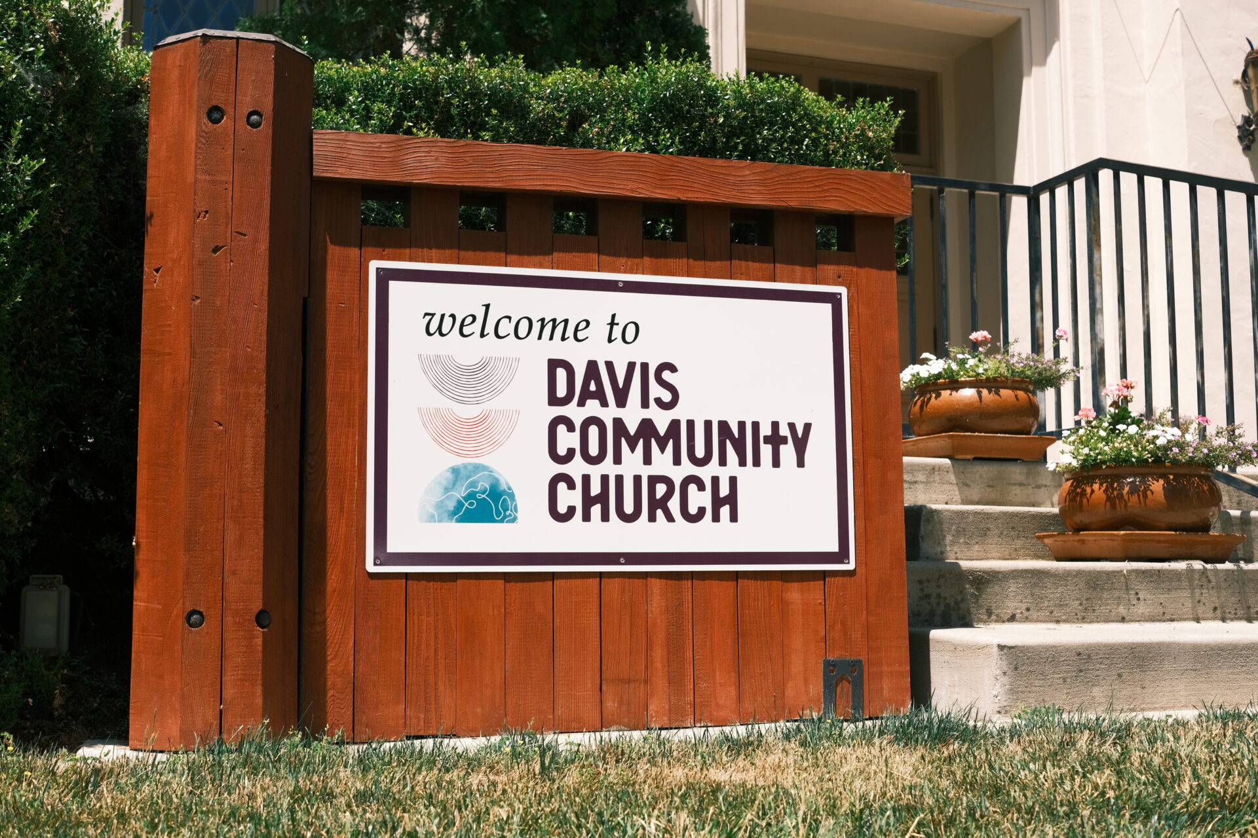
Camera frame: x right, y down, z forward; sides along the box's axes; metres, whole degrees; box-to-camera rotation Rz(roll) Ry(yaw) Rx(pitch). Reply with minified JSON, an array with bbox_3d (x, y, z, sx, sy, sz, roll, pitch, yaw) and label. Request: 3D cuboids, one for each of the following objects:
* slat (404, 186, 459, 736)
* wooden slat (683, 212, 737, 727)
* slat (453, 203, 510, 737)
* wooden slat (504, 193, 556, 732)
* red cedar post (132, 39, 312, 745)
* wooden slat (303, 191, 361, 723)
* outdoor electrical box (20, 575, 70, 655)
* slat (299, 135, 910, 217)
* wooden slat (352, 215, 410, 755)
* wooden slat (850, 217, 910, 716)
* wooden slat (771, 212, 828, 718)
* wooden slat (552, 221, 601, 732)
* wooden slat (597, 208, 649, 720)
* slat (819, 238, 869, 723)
[{"bbox_3d":[-0.376,0.075,2.703,0.089,1.021,0.091,1,-7,-16],"label":"slat"},{"bbox_3d":[0.153,0.087,2.890,0.091,1.039,0.091,1,-7,-16],"label":"wooden slat"},{"bbox_3d":[-0.287,0.113,2.724,0.089,0.958,0.091,1,-7,-16],"label":"slat"},{"bbox_3d":[-0.200,0.082,2.753,0.089,1.026,0.091,1,-7,-16],"label":"wooden slat"},{"bbox_3d":[-0.740,-0.048,2.641,0.283,1.263,0.283,1,-7,-16],"label":"red cedar post"},{"bbox_3d":[-0.552,0.073,2.652,0.089,1.027,0.091,1,-7,-16],"label":"wooden slat"},{"bbox_3d":[-1.426,0.480,3.500,0.095,0.190,0.070,0,-7,-3],"label":"outdoor electrical box"},{"bbox_3d":[-0.016,-0.470,2.870,1.216,0.089,0.137,1,-7,-16],"label":"slat"},{"bbox_3d":[-0.470,0.113,2.702,0.091,0.957,0.091,1,-7,-16],"label":"wooden slat"},{"bbox_3d":[0.509,0.096,2.994,0.091,1.039,0.091,1,-7,-16],"label":"wooden slat"},{"bbox_3d":[0.331,0.092,2.942,0.091,1.039,0.091,1,-7,-16],"label":"wooden slat"},{"bbox_3d":[-0.114,0.122,2.807,0.091,0.957,0.091,1,-7,-16],"label":"wooden slat"},{"bbox_3d":[-0.024,0.085,2.803,0.089,1.023,0.091,1,-7,-16],"label":"wooden slat"},{"bbox_3d":[0.416,0.130,2.925,0.089,0.945,0.091,1,-7,-16],"label":"slat"}]

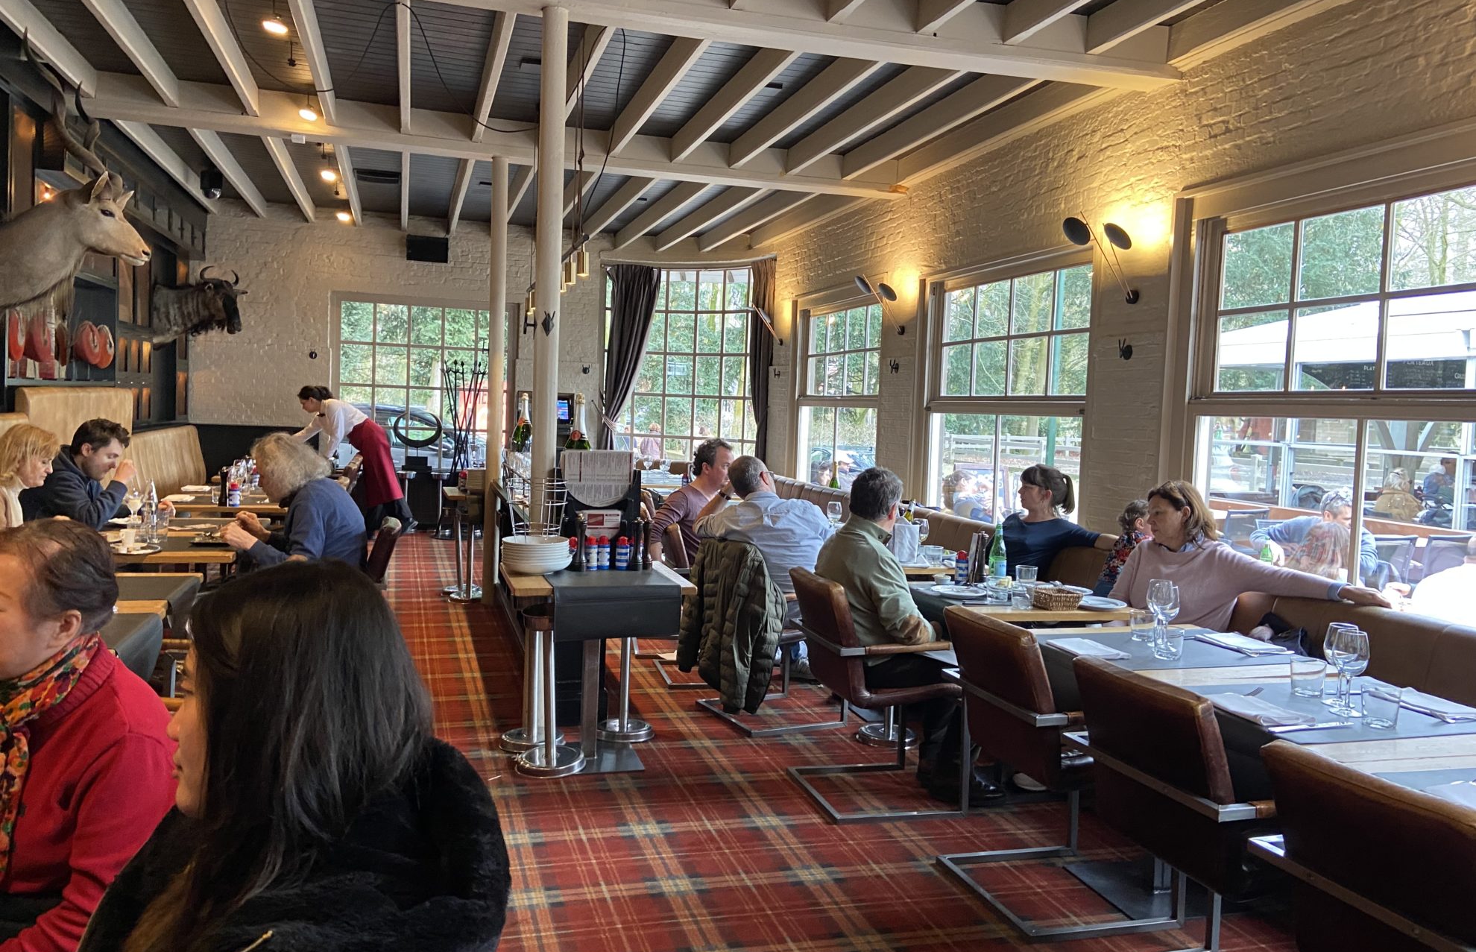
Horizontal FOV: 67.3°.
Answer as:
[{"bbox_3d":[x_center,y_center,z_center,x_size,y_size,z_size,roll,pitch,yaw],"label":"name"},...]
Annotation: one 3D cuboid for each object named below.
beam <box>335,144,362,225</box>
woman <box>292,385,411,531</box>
[{"bbox_3d":[-3.300,-2.515,9.433,0.060,0.177,4.133,1,4,-17],"label":"beam"},{"bbox_3d":[-3.901,-0.139,11.273,1.180,1.570,0.500,1,4,-17],"label":"woman"}]

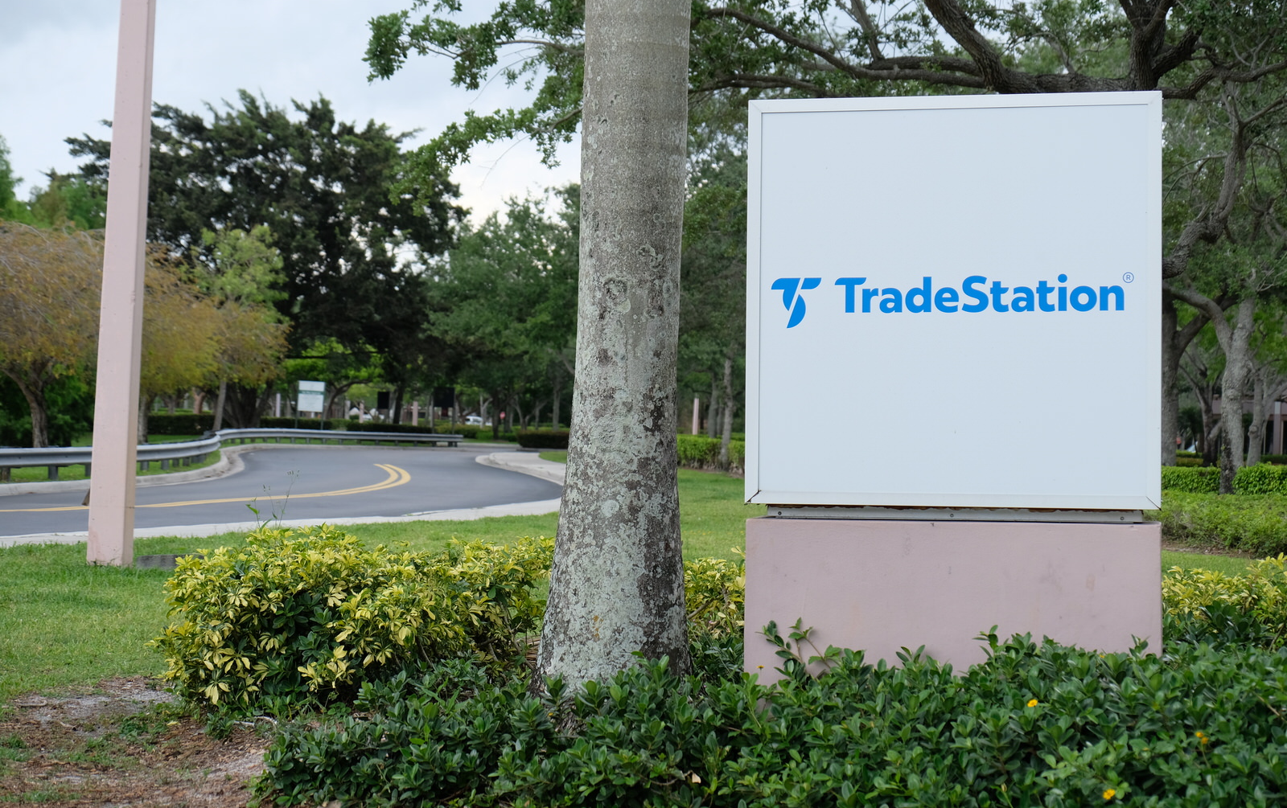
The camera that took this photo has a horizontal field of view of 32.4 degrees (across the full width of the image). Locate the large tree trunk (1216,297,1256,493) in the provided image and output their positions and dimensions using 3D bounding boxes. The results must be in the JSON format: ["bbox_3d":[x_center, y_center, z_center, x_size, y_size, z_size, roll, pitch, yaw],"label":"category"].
[{"bbox_3d":[11.614,-0.089,43.500,0.750,4.050,0.600,2,0,14],"label":"large tree trunk"}]

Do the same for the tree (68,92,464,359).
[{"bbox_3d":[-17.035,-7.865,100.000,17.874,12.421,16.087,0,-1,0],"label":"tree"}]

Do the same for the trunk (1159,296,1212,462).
[{"bbox_3d":[12.215,-0.283,50.000,1.100,4.300,0.800,2,0,14],"label":"trunk"}]

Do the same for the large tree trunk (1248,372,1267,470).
[{"bbox_3d":[14.950,0.404,54.000,0.477,2.301,0.450,0,-1,0],"label":"large tree trunk"}]

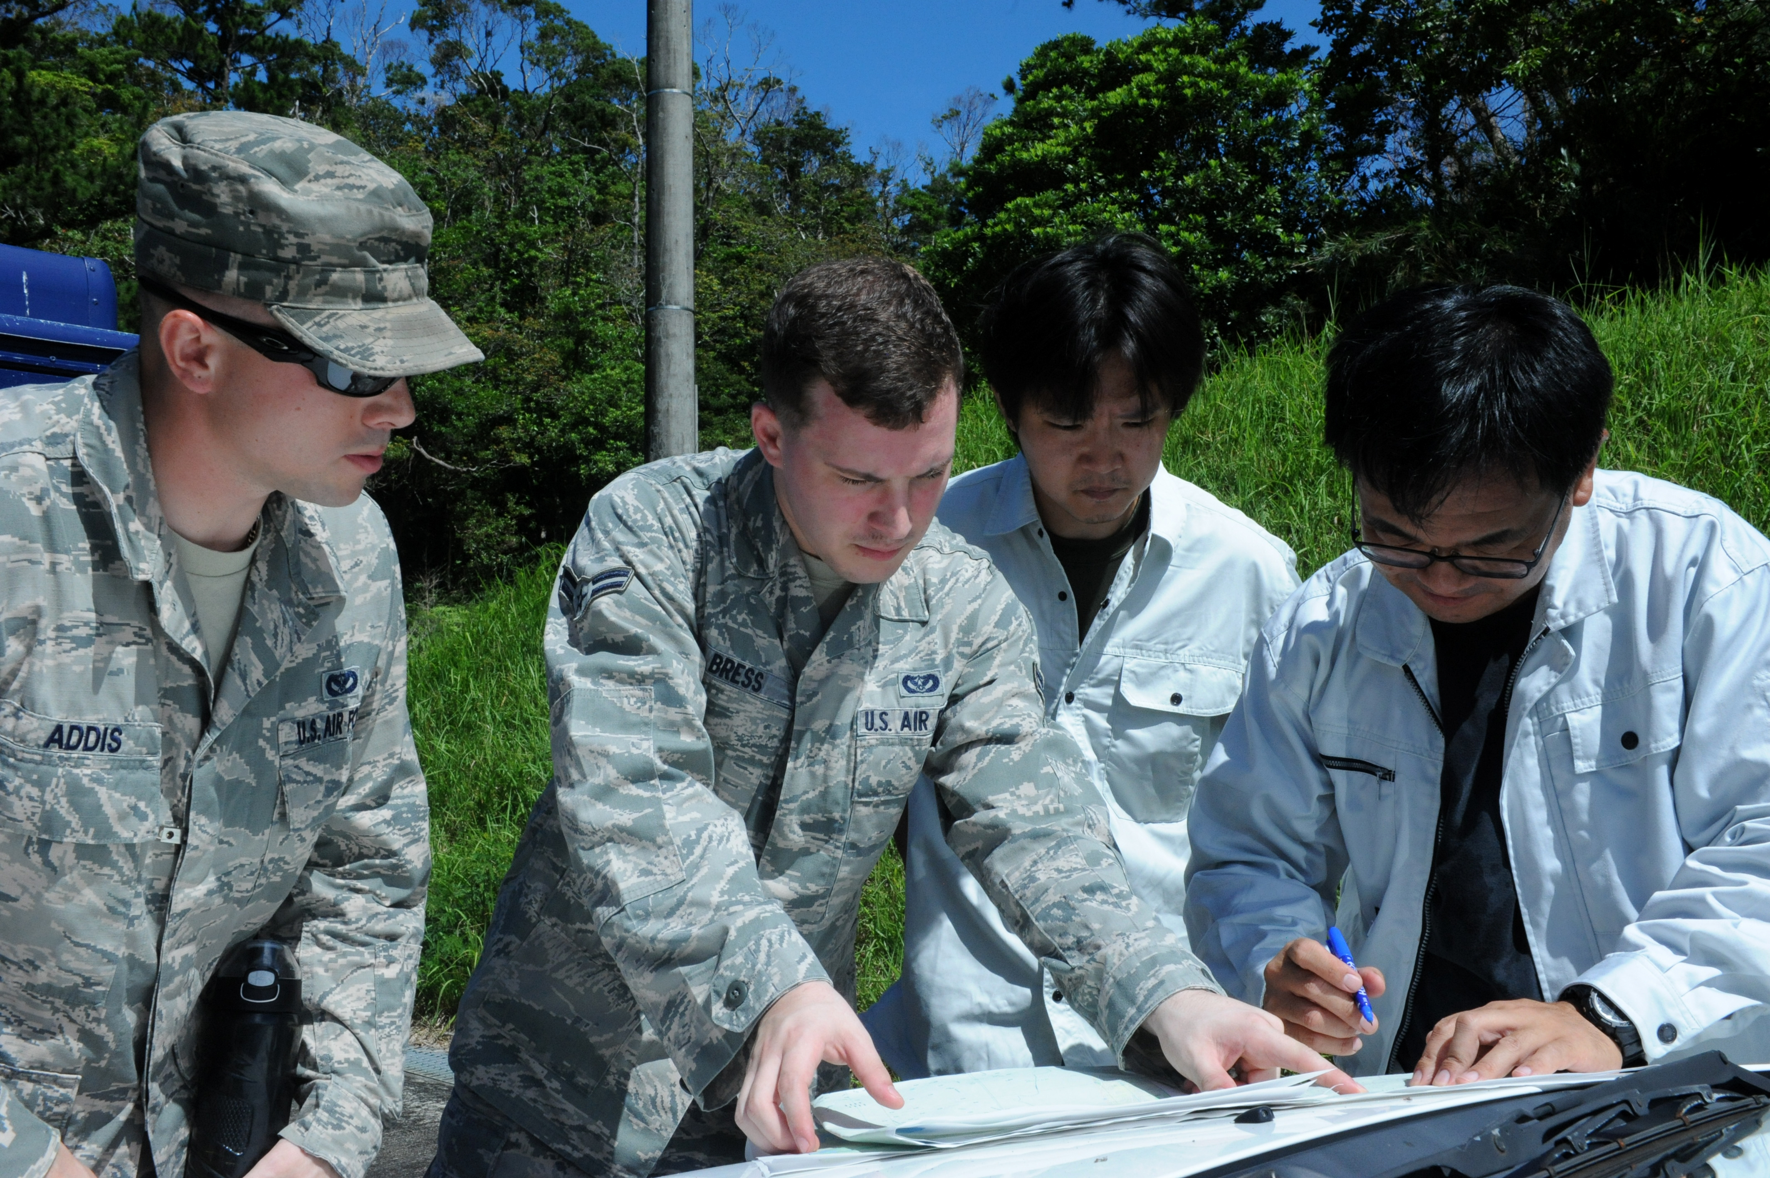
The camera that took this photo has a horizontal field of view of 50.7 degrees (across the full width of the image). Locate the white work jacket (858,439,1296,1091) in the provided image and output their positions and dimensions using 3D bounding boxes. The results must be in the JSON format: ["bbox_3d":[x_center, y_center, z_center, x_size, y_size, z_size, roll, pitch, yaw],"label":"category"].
[{"bbox_3d":[0.225,0.210,1.980,0.520,0.730,0.370,0,-1,5],"label":"white work jacket"}]

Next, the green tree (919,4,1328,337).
[{"bbox_3d":[1.640,-2.650,12.500,2.800,2.500,2.500,0,3,0],"label":"green tree"}]

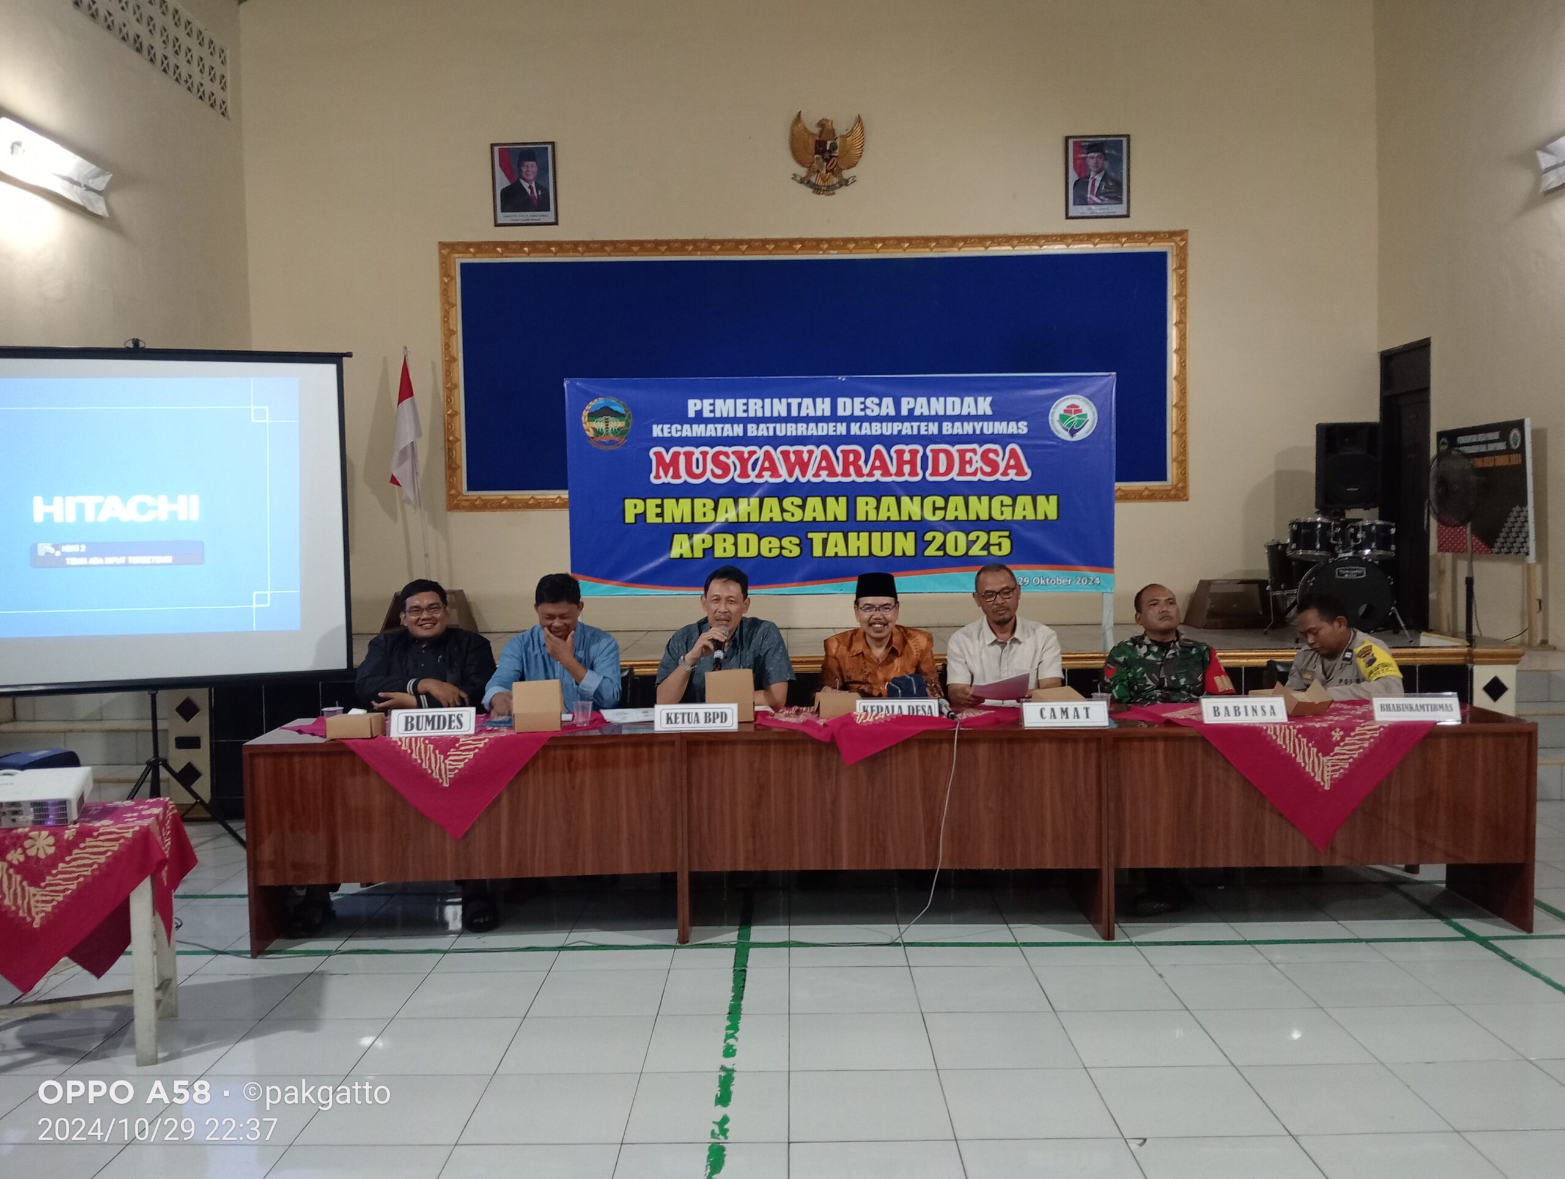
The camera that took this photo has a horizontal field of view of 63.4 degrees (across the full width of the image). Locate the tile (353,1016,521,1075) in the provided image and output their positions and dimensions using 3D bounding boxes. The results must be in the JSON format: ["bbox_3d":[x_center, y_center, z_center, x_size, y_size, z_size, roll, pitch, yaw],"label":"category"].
[{"bbox_3d":[-0.979,1.311,3.634,0.400,0.010,0.400,-1,3,0],"label":"tile"}]

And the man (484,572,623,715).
[{"bbox_3d":[-0.901,0.587,5.099,0.530,1.308,0.680,-1,3,0],"label":"man"}]

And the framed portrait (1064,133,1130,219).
[{"bbox_3d":[1.987,-2.596,7.984,0.407,0.517,0.030,-1,3,0],"label":"framed portrait"}]

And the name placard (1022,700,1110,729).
[{"bbox_3d":[1.005,0.442,4.498,0.300,0.098,0.060,-1,3,1],"label":"name placard"}]

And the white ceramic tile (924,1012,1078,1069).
[{"bbox_3d":[0.622,1.290,3.626,0.400,0.010,0.400,-1,3,1],"label":"white ceramic tile"}]

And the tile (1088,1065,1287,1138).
[{"bbox_3d":[1.018,1.304,3.228,0.400,0.010,0.400,-1,3,0],"label":"tile"}]

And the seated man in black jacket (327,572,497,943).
[{"bbox_3d":[-1.436,0.609,5.014,0.630,1.280,0.800,-1,3,0],"label":"seated man in black jacket"}]

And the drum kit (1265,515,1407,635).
[{"bbox_3d":[3.622,-0.088,8.299,0.900,0.790,0.920,0,3,12],"label":"drum kit"}]

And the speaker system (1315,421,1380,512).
[{"bbox_3d":[3.947,-0.866,8.850,0.410,0.600,0.360,0,3,14],"label":"speaker system"}]

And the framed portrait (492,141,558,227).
[{"bbox_3d":[-1.669,-2.626,8.239,0.416,0.527,0.030,-2,3,0],"label":"framed portrait"}]

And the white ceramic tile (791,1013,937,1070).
[{"bbox_3d":[0.221,1.296,3.631,0.400,0.010,0.400,-1,3,0],"label":"white ceramic tile"}]

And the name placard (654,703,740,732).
[{"bbox_3d":[-0.305,0.457,4.550,0.300,0.098,0.060,-1,3,1],"label":"name placard"}]

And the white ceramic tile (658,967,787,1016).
[{"bbox_3d":[-0.175,1.282,4.032,0.400,0.010,0.400,-1,3,1],"label":"white ceramic tile"}]

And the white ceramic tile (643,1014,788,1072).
[{"bbox_3d":[-0.178,1.301,3.632,0.400,0.010,0.400,-1,3,1],"label":"white ceramic tile"}]

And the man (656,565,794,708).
[{"bbox_3d":[-0.225,0.563,5.180,0.560,1.320,0.750,-1,3,4],"label":"man"}]

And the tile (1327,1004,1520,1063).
[{"bbox_3d":[1.821,1.273,3.622,0.400,0.010,0.400,-1,3,0],"label":"tile"}]

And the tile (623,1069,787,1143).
[{"bbox_3d":[-0.181,1.323,3.237,0.400,0.010,0.400,-1,3,0],"label":"tile"}]

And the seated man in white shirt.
[{"bbox_3d":[0.897,0.557,5.055,0.503,1.308,0.780,-1,3,0],"label":"seated man in white shirt"}]

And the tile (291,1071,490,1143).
[{"bbox_3d":[-0.981,1.331,3.240,0.400,0.010,0.400,-1,3,1],"label":"tile"}]

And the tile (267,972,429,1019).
[{"bbox_3d":[-1.376,1.300,4.042,0.400,0.010,0.400,-1,3,0],"label":"tile"}]

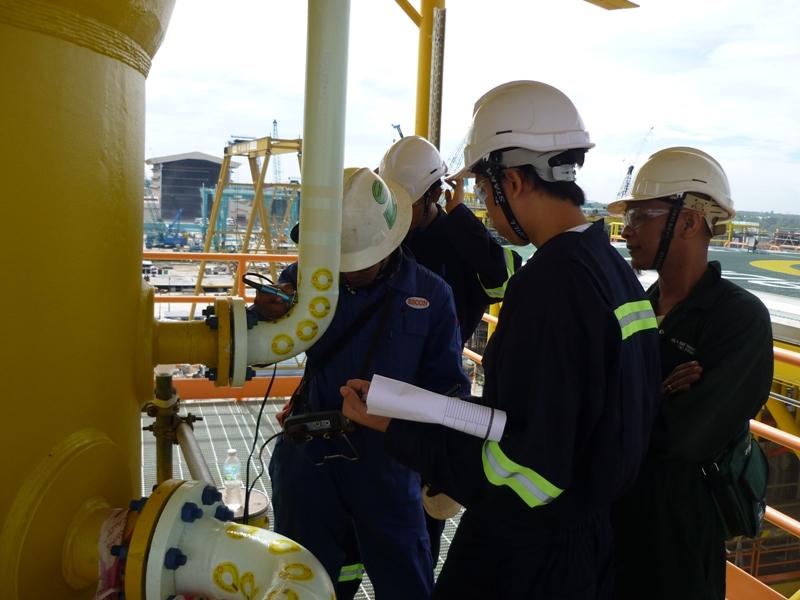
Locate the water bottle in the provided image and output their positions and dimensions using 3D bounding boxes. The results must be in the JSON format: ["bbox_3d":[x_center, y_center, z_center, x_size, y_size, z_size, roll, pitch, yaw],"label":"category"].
[{"bbox_3d":[-0.616,0.668,2.816,0.065,0.228,0.065,1,7,-15],"label":"water bottle"}]

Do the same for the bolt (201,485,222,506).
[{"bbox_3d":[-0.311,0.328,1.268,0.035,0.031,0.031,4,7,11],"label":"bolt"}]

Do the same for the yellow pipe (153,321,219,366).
[{"bbox_3d":[-0.447,0.090,1.590,0.135,0.090,0.090,0,7,-19],"label":"yellow pipe"}]

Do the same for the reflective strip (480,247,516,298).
[{"bbox_3d":[0.312,-0.087,2.420,0.115,0.165,0.090,4,7,10],"label":"reflective strip"}]

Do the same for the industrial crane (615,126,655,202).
[{"bbox_3d":[76.865,-40.481,250.000,10.000,34.000,13.000,3,7,0],"label":"industrial crane"}]

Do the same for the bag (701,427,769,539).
[{"bbox_3d":[0.743,0.407,1.690,0.100,0.235,0.200,0,9,41],"label":"bag"}]

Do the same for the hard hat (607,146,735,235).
[{"bbox_3d":[0.614,-0.264,1.708,0.285,0.165,0.220,5,7,-4],"label":"hard hat"}]

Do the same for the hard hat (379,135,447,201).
[{"bbox_3d":[0.031,-0.426,2.470,0.280,0.165,0.220,-37,28,-28],"label":"hard hat"}]

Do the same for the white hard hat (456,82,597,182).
[{"bbox_3d":[0.208,-0.322,1.415,0.285,0.165,0.220,-9,0,33],"label":"white hard hat"}]

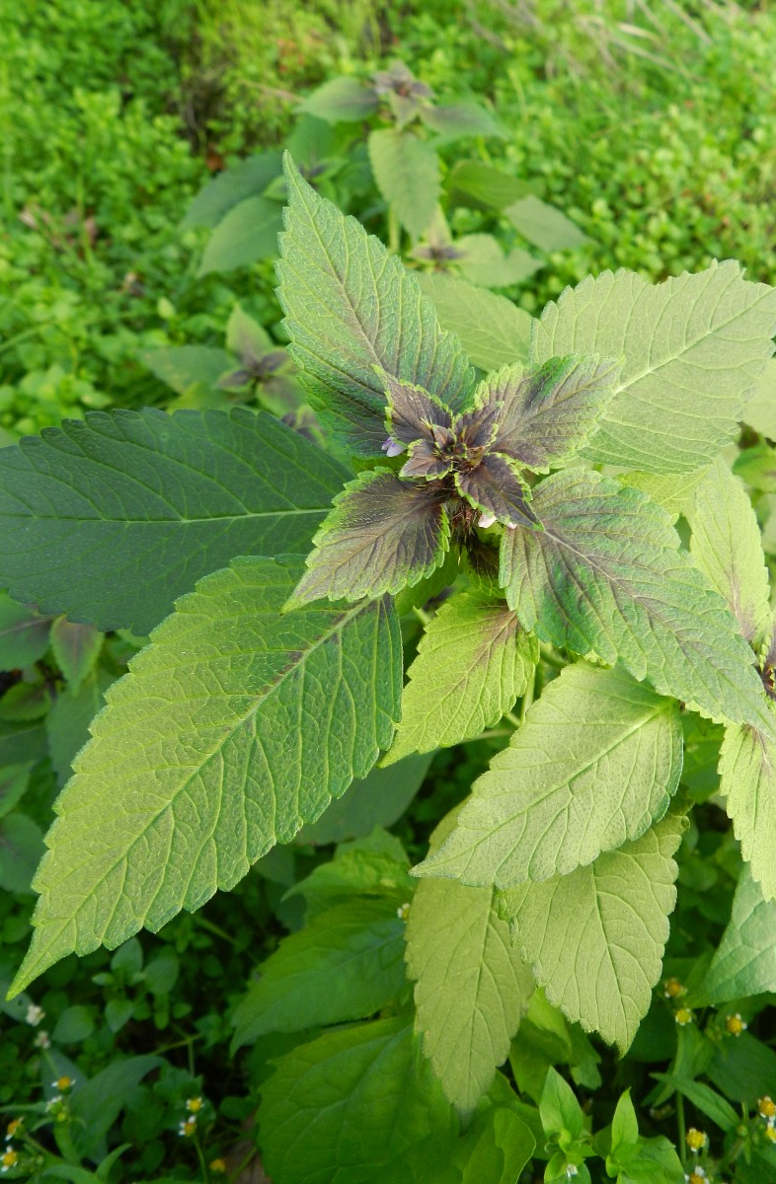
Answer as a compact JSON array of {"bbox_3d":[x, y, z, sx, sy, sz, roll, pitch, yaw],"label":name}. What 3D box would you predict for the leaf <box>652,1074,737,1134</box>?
[{"bbox_3d":[0.095,0.154,0.337,0.028,0.005,0.007,27,60,24],"label":"leaf"}]

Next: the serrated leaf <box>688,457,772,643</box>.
[{"bbox_3d":[0.107,-0.013,0.341,0.024,0.010,0.064,-7,69,10],"label":"serrated leaf"}]

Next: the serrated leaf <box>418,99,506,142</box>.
[{"bbox_3d":[0.043,-0.267,0.620,0.055,0.010,0.028,22,74,8],"label":"serrated leaf"}]

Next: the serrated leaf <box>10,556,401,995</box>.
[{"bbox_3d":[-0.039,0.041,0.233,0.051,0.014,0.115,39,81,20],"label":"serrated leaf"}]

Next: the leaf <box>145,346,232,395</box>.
[{"bbox_3d":[-0.096,-0.108,0.528,0.049,0.009,0.028,10,69,-2],"label":"leaf"}]

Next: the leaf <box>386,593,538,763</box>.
[{"bbox_3d":[0.018,0.024,0.287,0.036,0.010,0.058,39,74,16],"label":"leaf"}]

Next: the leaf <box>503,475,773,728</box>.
[{"bbox_3d":[0.060,0.005,0.266,0.084,0.014,0.048,42,83,5],"label":"leaf"}]

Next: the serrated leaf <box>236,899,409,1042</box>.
[{"bbox_3d":[-0.016,0.129,0.365,0.081,0.014,0.045,-27,64,-14],"label":"serrated leaf"}]

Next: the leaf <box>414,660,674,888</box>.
[{"bbox_3d":[0.045,0.053,0.302,0.091,0.014,0.049,-31,69,-13],"label":"leaf"}]

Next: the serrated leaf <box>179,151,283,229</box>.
[{"bbox_3d":[-0.088,-0.233,0.650,0.083,0.012,0.040,-32,52,-14],"label":"serrated leaf"}]

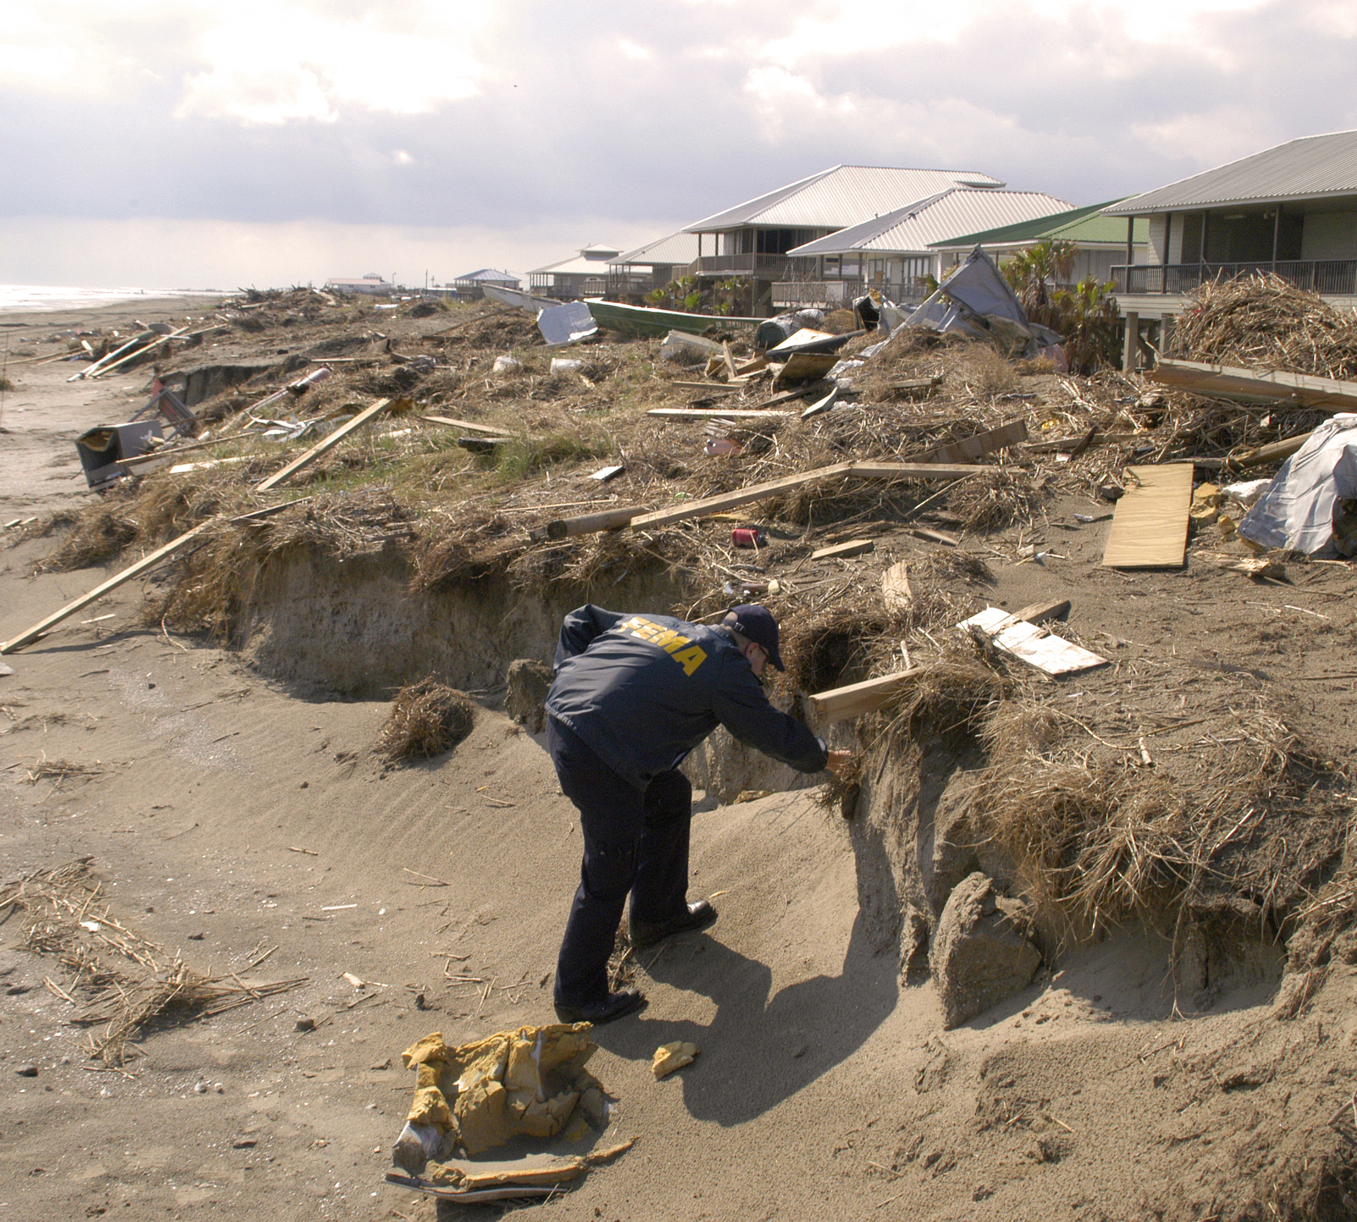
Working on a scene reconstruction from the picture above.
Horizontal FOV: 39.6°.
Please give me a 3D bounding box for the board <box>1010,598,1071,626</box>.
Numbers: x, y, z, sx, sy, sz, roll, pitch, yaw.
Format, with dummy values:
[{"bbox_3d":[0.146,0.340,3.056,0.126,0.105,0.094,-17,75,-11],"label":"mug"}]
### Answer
[{"bbox_3d":[1.532,0.024,8.076,0.092,0.042,0.740,10,14,28],"label":"board"}]

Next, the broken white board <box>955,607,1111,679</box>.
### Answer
[{"bbox_3d":[1.338,0.130,7.266,0.370,0.030,0.600,-7,25,-42],"label":"broken white board"}]

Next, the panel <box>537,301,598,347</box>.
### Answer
[{"bbox_3d":[-2.005,-5.173,34.000,0.950,0.720,0.120,-9,-15,6],"label":"panel"}]

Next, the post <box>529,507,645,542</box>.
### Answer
[{"bbox_3d":[-0.503,-0.558,11.850,0.130,0.130,1.267,7,12,28],"label":"post"}]

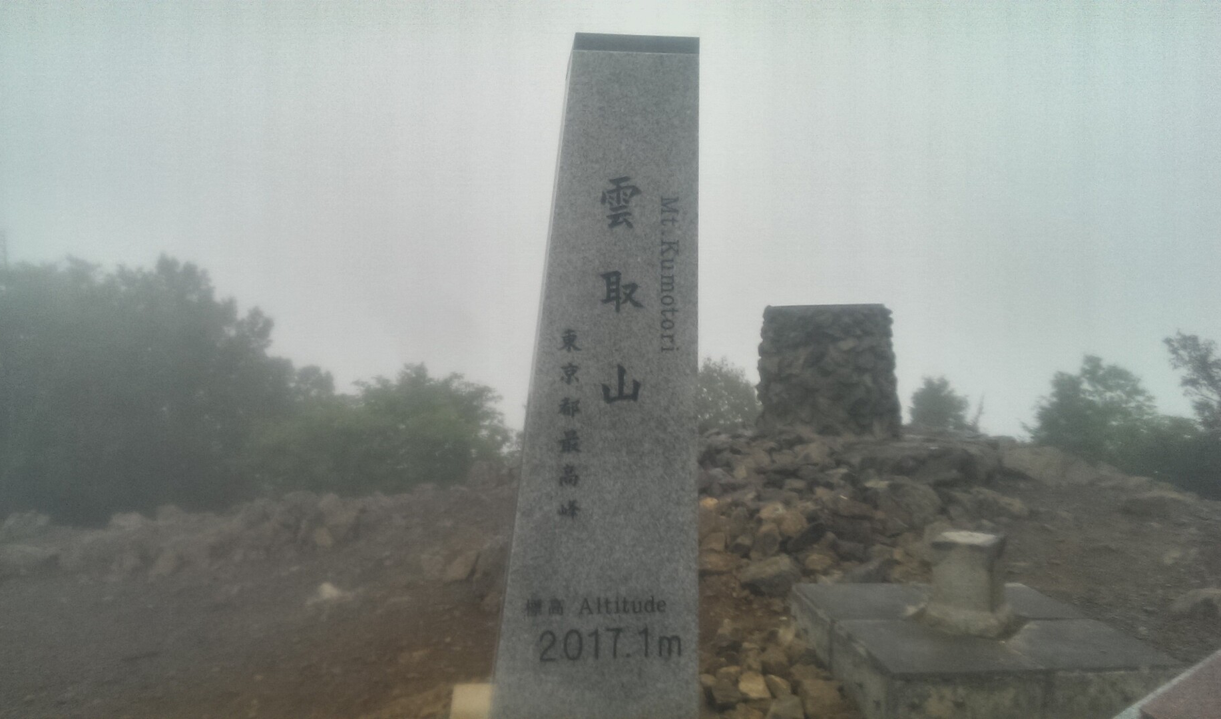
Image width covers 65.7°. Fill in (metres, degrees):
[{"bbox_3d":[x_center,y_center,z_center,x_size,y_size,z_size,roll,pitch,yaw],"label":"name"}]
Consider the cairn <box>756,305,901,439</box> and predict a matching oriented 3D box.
[{"bbox_3d":[1.550,0.085,6.700,0.960,0.920,0.930,1,3,12],"label":"cairn"}]

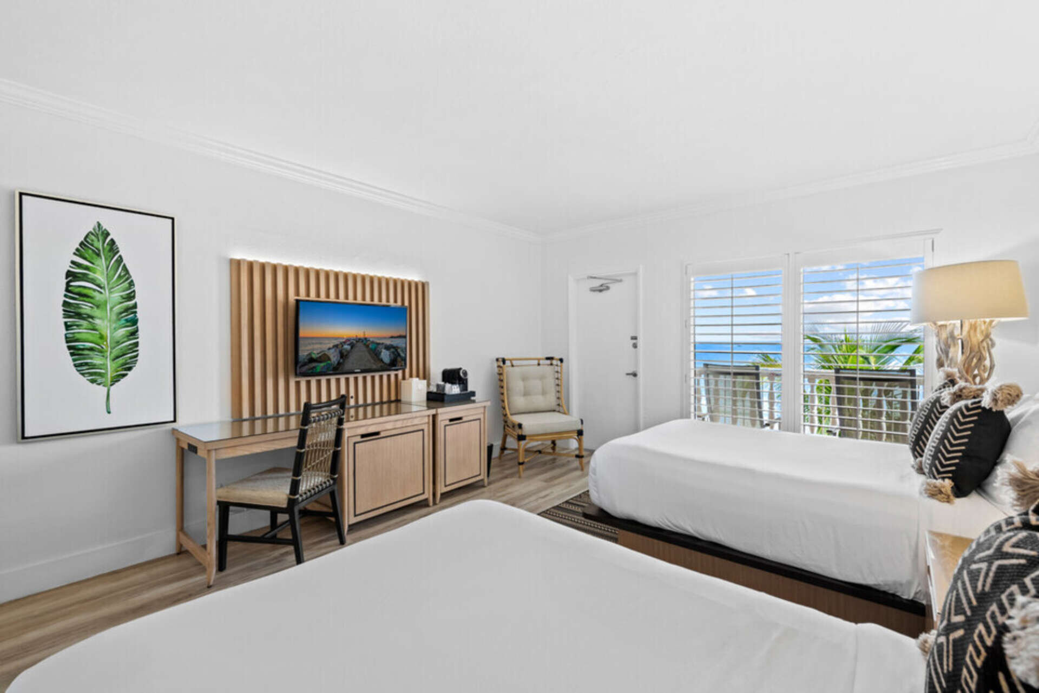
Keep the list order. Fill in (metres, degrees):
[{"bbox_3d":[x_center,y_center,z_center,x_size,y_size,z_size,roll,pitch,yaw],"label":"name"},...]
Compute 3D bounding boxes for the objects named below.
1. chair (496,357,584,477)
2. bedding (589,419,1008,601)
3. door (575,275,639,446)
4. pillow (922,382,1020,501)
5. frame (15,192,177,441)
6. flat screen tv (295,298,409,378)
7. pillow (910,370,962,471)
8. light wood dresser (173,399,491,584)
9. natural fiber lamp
[{"bbox_3d":[0.206,0.696,4.851,0.700,1.090,0.800,0,1,-18],"label":"chair"},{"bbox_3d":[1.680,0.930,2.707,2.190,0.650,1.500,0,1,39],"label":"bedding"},{"bbox_3d":[0.975,0.220,5.230,0.775,2.030,0.050,0,1,39],"label":"door"},{"bbox_3d":[1.990,0.410,2.058,0.170,0.460,0.480,30,19,35],"label":"pillow"},{"bbox_3d":[-2.301,-0.150,2.567,0.045,1.260,0.661,0,1,39],"label":"frame"},{"bbox_3d":[-1.288,-0.068,3.684,0.055,0.544,0.955,0,1,39],"label":"flat screen tv"},{"bbox_3d":[2.260,0.400,2.458,0.170,0.460,0.480,30,19,35],"label":"pillow"},{"bbox_3d":[-1.188,0.877,3.463,0.625,0.762,2.188,0,1,39],"label":"light wood dresser"},{"bbox_3d":[2.872,0.049,2.948,0.530,1.120,0.530,0,1,39],"label":"natural fiber lamp"}]

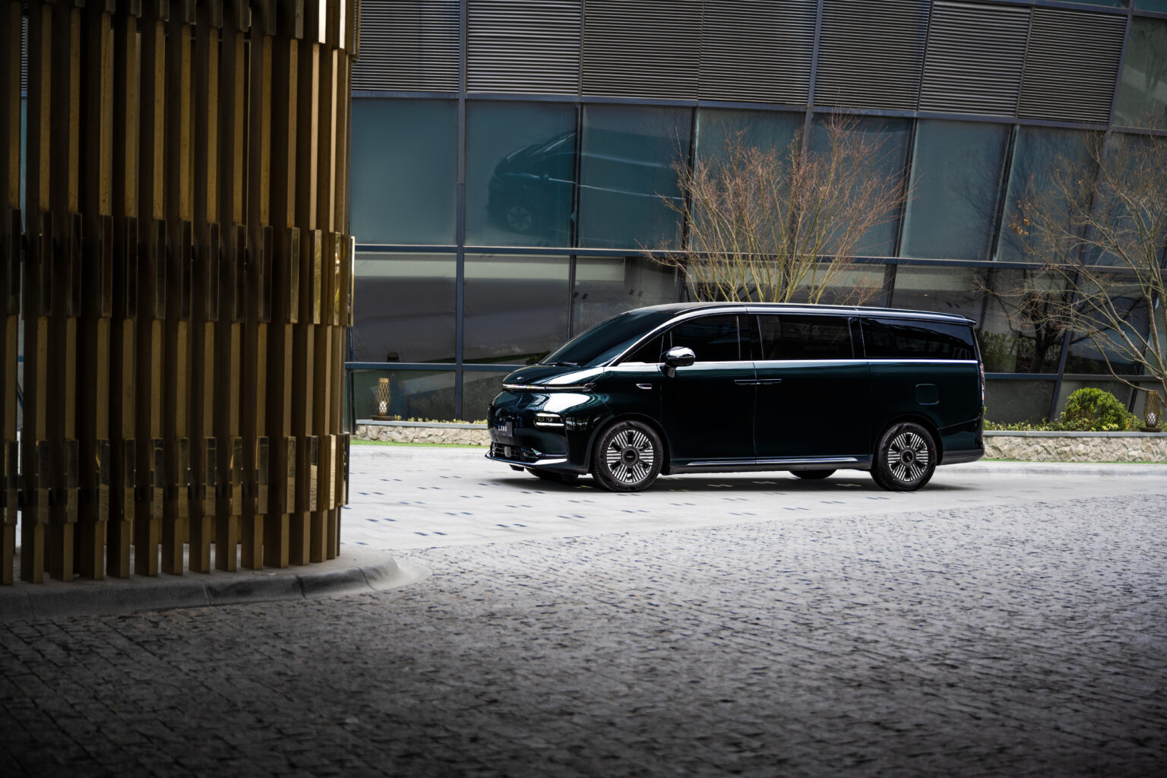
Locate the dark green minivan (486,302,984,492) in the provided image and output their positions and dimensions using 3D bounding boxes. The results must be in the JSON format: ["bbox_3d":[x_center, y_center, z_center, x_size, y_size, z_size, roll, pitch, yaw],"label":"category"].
[{"bbox_3d":[1.588,0.051,18.116,5.300,1.930,2.000,1,0,-25],"label":"dark green minivan"}]

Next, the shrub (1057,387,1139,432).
[{"bbox_3d":[7.523,0.321,25.200,1.050,0.720,0.980,1,0,0],"label":"shrub"}]

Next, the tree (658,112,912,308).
[{"bbox_3d":[2.941,-1.726,25.600,3.700,4.650,3.200,1,0,0],"label":"tree"}]

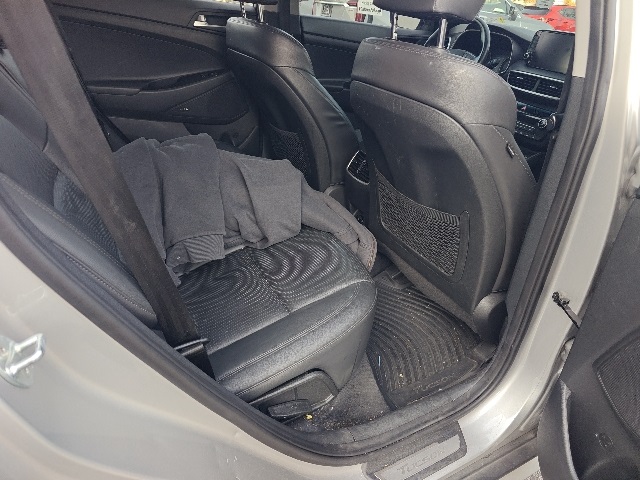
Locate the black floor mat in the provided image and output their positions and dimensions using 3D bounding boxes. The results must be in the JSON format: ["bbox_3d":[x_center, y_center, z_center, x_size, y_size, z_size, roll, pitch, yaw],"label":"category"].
[{"bbox_3d":[0.262,0.253,1.366,0.410,0.040,0.520,-15,34,-21],"label":"black floor mat"}]

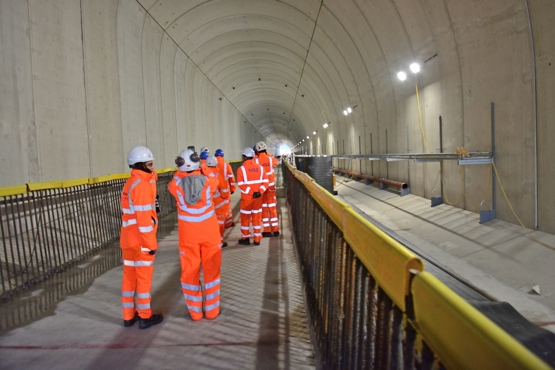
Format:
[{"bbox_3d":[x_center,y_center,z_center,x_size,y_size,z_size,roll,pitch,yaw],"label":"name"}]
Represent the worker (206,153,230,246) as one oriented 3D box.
[{"bbox_3d":[-1.125,0.259,7.800,0.520,1.700,0.460,1,5,25],"label":"worker"}]

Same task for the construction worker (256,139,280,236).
[{"bbox_3d":[-0.194,0.074,8.500,0.580,1.920,0.440,-1,4,6],"label":"construction worker"}]

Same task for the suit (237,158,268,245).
[{"bbox_3d":[-0.471,0.261,7.850,0.600,1.560,0.380,-2,5,-8],"label":"suit"}]

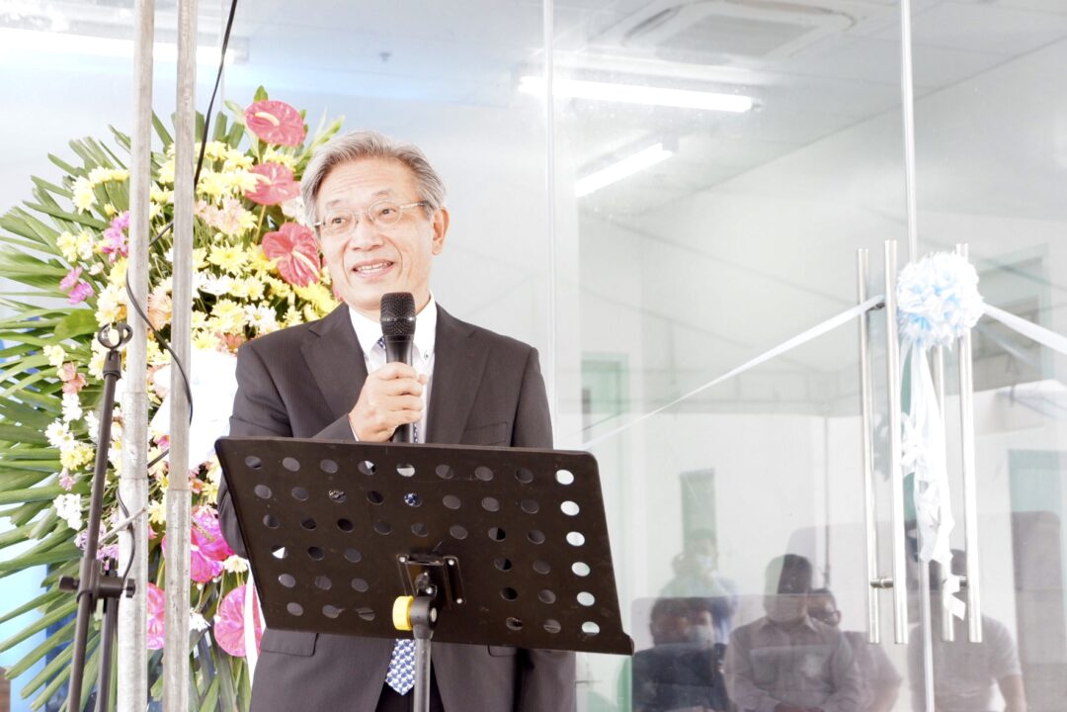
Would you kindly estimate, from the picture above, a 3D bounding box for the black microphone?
[{"bbox_3d":[-0.181,0.042,2.930,0.050,0.255,0.050,-2,-2,0],"label":"black microphone"}]

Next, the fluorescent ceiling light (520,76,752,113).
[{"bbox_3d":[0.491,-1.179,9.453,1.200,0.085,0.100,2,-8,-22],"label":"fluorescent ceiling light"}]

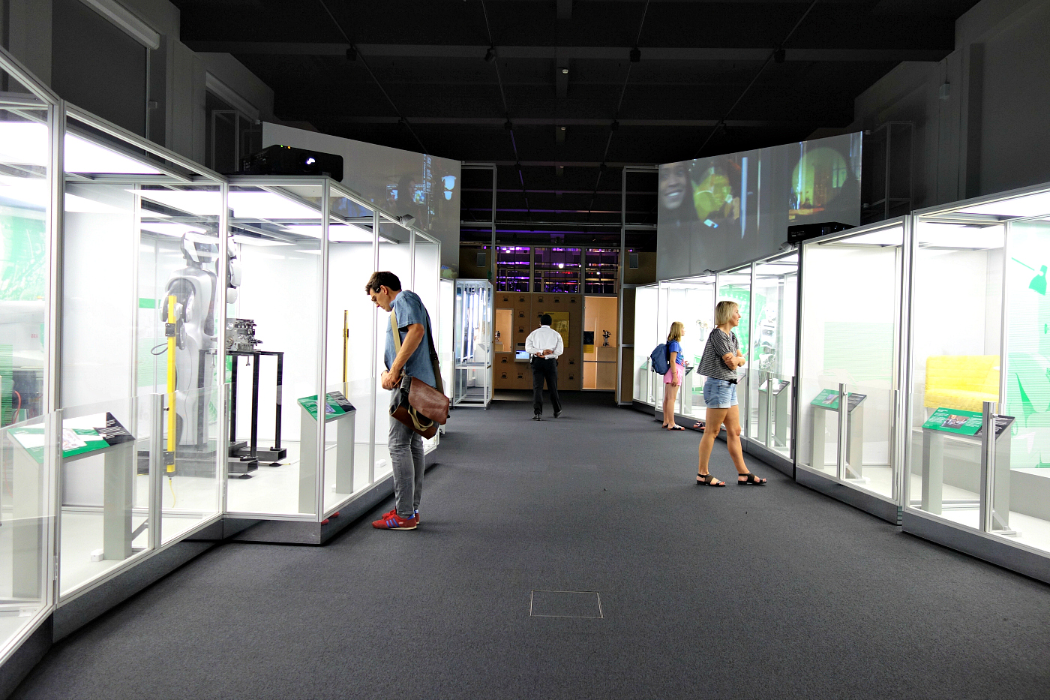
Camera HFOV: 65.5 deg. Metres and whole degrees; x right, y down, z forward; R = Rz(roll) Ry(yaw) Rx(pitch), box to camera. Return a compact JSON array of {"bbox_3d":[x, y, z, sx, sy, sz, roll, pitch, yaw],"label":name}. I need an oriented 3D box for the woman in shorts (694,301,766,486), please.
[{"bbox_3d":[1.905,0.404,7.554,0.600,1.690,0.500,2,1,12],"label":"woman in shorts"}]

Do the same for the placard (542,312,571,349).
[{"bbox_3d":[0.799,-0.503,20.500,0.645,0.890,0.030,1,1,2],"label":"placard"}]

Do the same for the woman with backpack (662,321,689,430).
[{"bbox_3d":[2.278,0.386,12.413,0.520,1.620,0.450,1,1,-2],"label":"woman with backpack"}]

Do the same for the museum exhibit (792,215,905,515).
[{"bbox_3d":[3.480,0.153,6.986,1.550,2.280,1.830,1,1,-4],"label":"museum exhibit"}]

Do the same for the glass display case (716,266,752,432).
[{"bbox_3d":[3.308,0.102,10.729,1.250,2.280,1.540,1,1,-4],"label":"glass display case"}]

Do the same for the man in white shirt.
[{"bbox_3d":[0.341,0.266,13.555,0.630,1.740,0.450,1,1,2],"label":"man in white shirt"}]

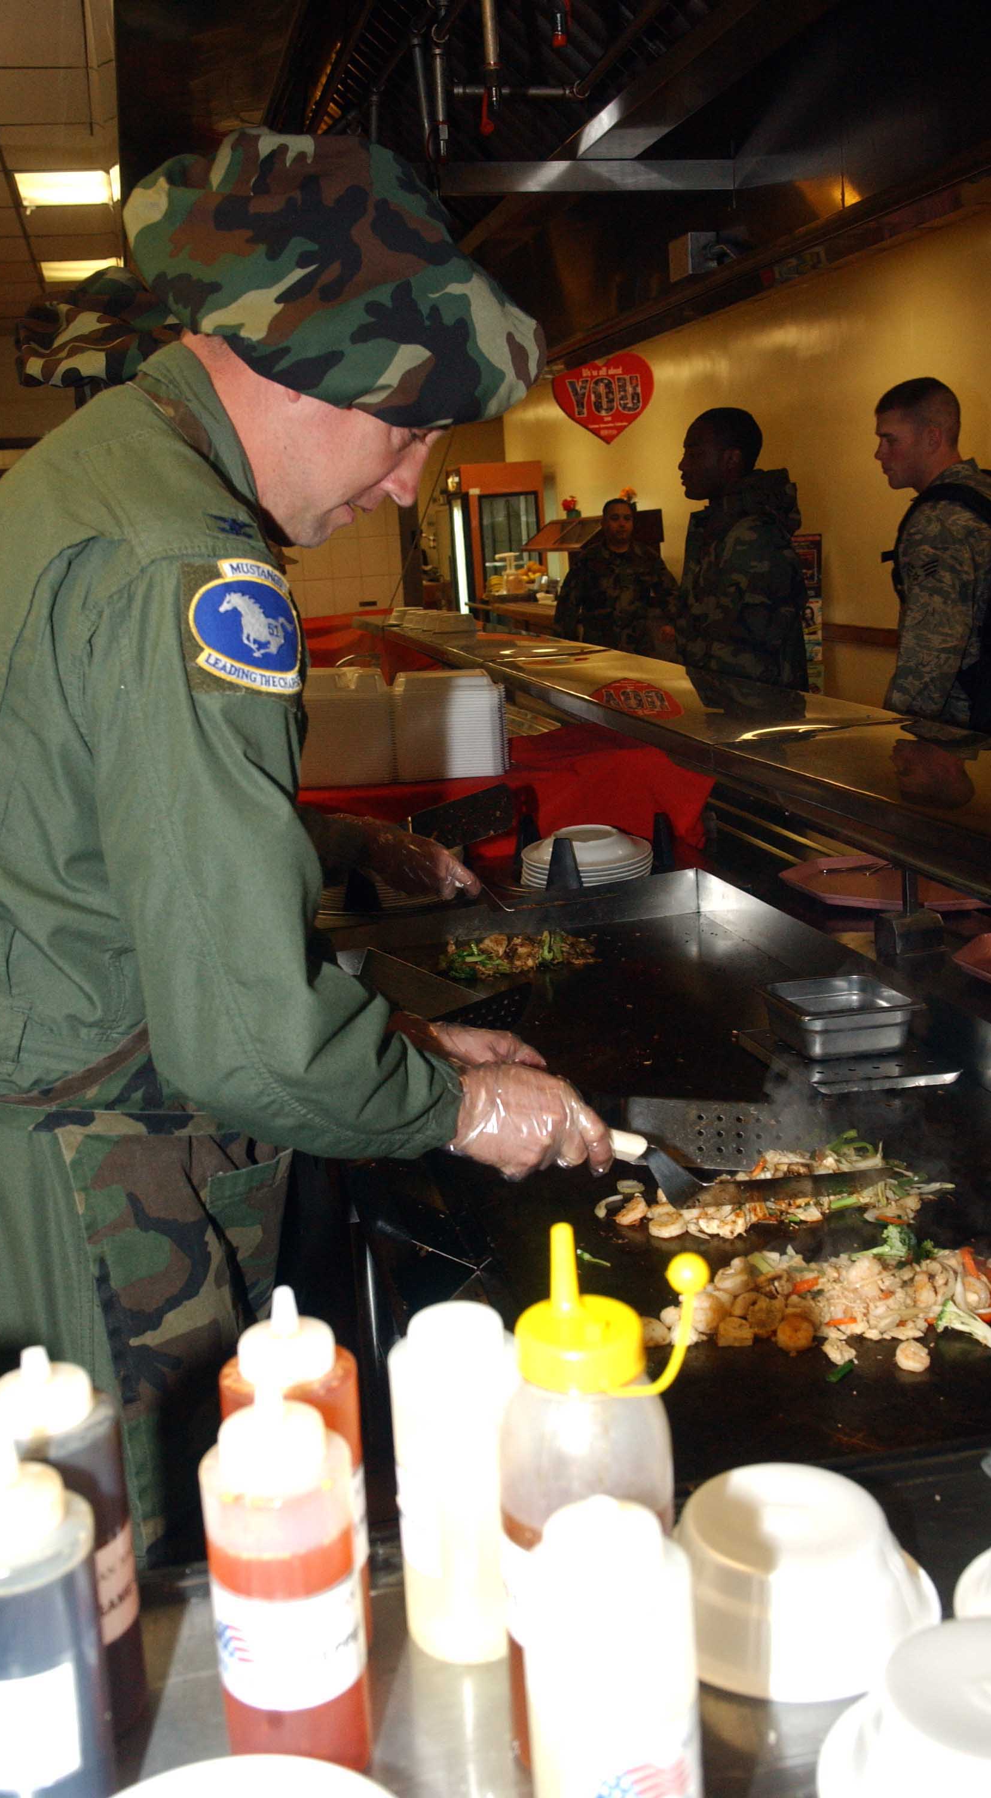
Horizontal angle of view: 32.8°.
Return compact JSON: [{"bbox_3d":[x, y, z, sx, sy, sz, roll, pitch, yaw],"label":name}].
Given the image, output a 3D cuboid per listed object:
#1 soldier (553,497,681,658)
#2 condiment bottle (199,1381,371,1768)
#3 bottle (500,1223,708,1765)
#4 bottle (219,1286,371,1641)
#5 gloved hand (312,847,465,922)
[{"bbox_3d":[0.651,-1.170,8.574,0.600,1.680,0.360,-3,12,-2],"label":"soldier"},{"bbox_3d":[-0.090,0.279,0.717,0.063,0.159,0.063,-5,12,-9],"label":"condiment bottle"},{"bbox_3d":[0.047,0.242,0.705,0.088,0.224,0.071,-2,12,2],"label":"bottle"},{"bbox_3d":[-0.094,0.260,0.793,0.063,0.166,0.063,-4,12,-8],"label":"bottle"},{"bbox_3d":[-0.120,-0.039,2.300,0.180,0.090,0.100,16,2,-28],"label":"gloved hand"}]

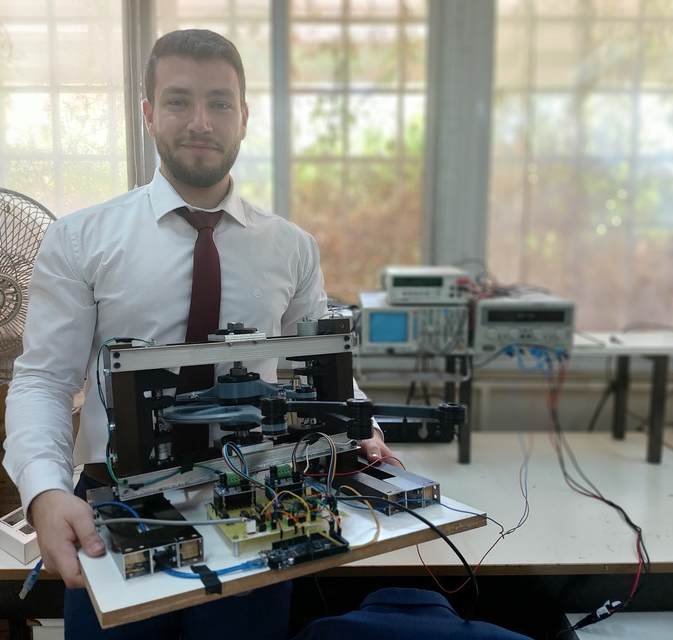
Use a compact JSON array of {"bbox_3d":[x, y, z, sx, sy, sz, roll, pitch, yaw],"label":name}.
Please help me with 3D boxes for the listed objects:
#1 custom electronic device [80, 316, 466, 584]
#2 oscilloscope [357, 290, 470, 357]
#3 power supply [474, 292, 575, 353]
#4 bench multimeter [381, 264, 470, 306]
[{"bbox_3d":[-0.098,0.148,0.892,0.462,0.266,0.373,-3,2,-29],"label":"custom electronic device"},{"bbox_3d":[0.208,0.001,1.834,0.285,0.125,0.385,0,8,0],"label":"oscilloscope"},{"bbox_3d":[0.493,0.009,1.751,0.255,0.145,0.275,0,8,0],"label":"power supply"},{"bbox_3d":[0.248,-0.100,1.804,0.217,0.086,0.290,0,8,0],"label":"bench multimeter"}]

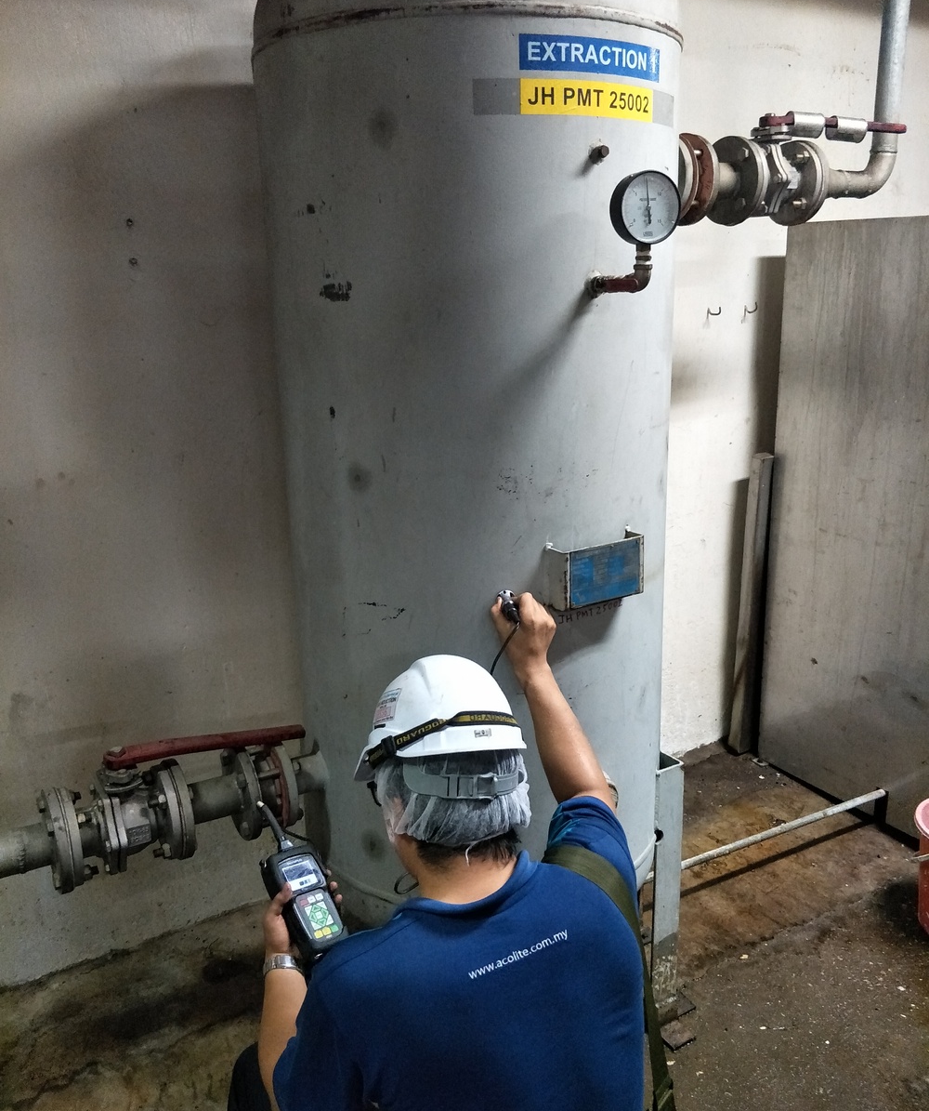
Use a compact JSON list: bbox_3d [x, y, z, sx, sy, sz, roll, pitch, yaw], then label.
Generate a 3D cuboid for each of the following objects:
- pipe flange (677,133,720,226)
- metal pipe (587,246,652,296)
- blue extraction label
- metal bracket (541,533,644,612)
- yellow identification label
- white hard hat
[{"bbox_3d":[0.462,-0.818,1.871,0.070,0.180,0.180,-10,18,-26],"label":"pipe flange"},{"bbox_3d":[0.234,-0.430,1.308,0.030,0.068,0.158,-10,18,-27],"label":"metal pipe"},{"bbox_3d":[0.203,-0.756,1.305,0.273,0.049,0.025,-11,18,-30],"label":"blue extraction label"},{"bbox_3d":[0.232,0.026,1.502,0.172,0.104,0.047,-11,19,-30],"label":"metal bracket"},{"bbox_3d":[0.199,-0.697,1.316,0.255,0.049,0.021,-11,18,-29],"label":"yellow identification label"},{"bbox_3d":[-0.044,0.228,1.265,0.288,0.163,0.220,-15,-13,43],"label":"white hard hat"}]

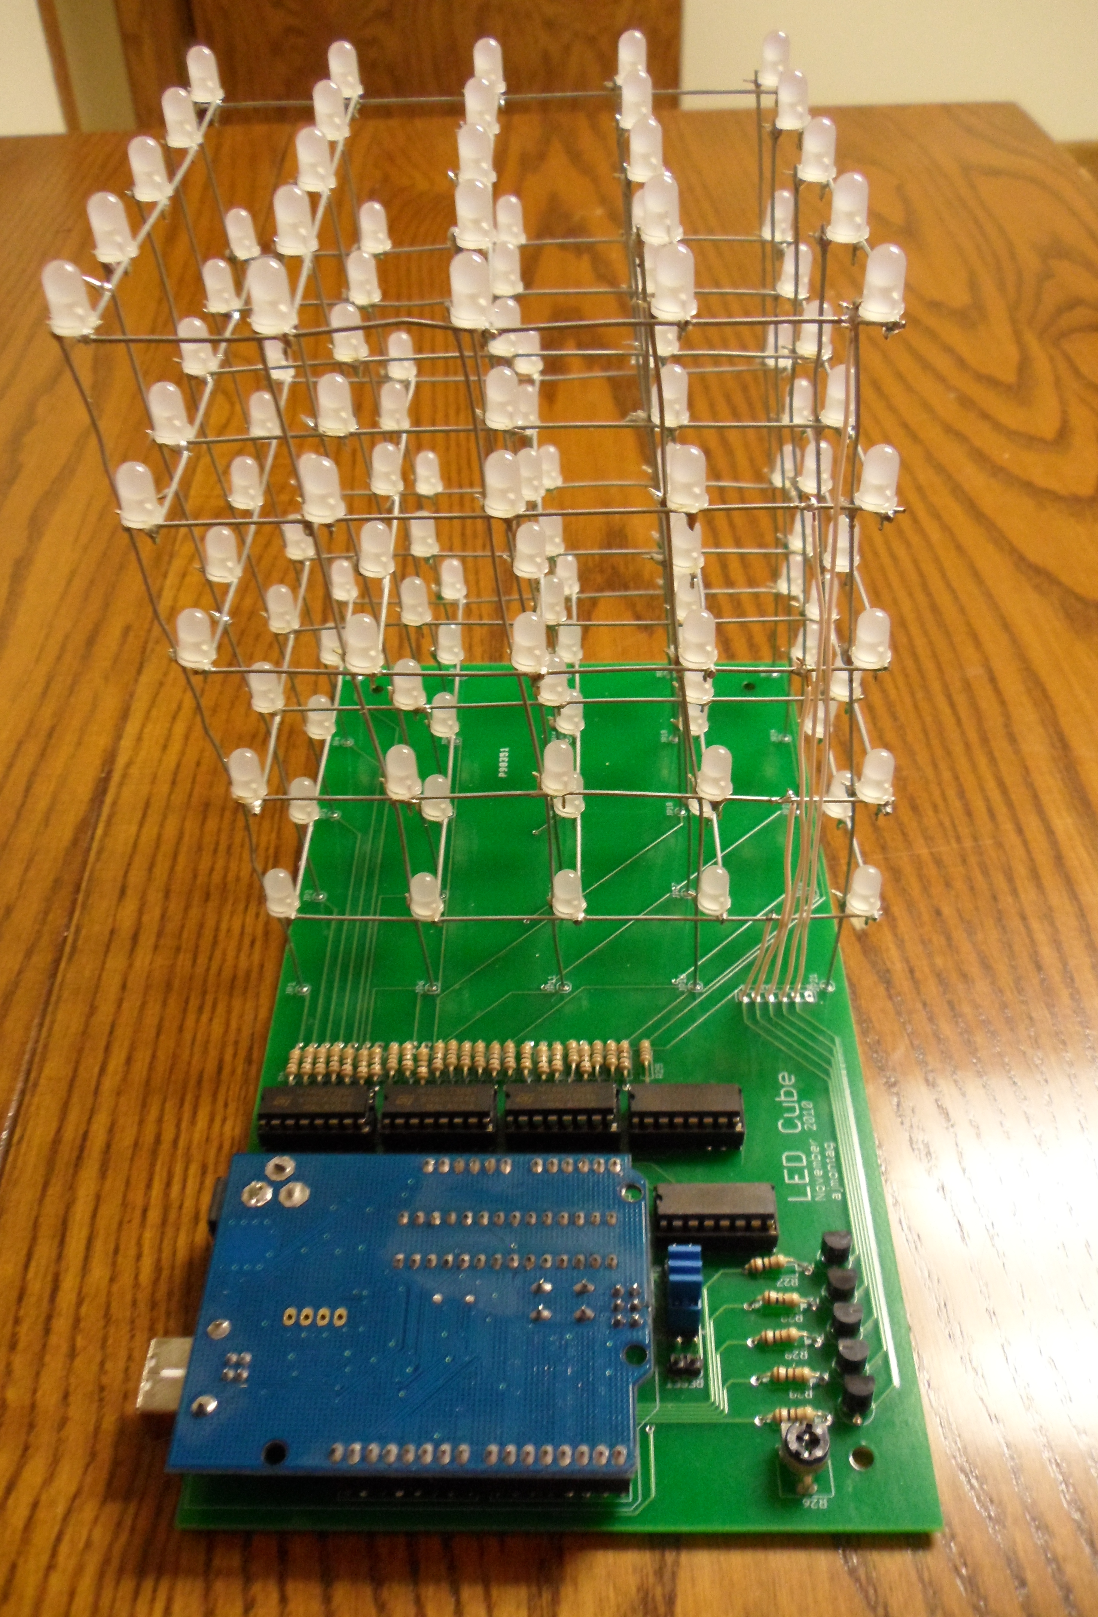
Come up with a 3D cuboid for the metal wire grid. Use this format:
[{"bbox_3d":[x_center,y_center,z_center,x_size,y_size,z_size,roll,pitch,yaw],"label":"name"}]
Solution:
[{"bbox_3d":[-0.004,-0.050,0.273,0.118,0.138,0.107,0,42,1],"label":"metal wire grid"}]

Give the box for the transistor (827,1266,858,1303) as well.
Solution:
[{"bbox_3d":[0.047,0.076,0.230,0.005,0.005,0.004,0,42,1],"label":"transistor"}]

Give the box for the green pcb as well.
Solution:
[{"bbox_3d":[0.002,0.035,0.284,0.109,0.002,0.207,0,42,1],"label":"green pcb"}]

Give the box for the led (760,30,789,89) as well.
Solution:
[{"bbox_3d":[0.041,-0.137,0.262,0.006,0.009,0.006,0,42,1],"label":"led"}]

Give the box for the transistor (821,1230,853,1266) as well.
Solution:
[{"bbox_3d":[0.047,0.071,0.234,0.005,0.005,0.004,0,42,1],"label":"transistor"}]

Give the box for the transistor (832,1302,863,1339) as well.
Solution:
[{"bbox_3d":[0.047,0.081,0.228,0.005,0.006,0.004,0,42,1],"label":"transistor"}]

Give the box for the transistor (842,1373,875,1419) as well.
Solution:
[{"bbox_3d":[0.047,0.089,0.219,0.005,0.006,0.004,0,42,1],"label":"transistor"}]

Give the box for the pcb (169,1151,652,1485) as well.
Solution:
[{"bbox_3d":[-0.019,0.076,0.221,0.069,0.002,0.053,0,40,2],"label":"pcb"}]

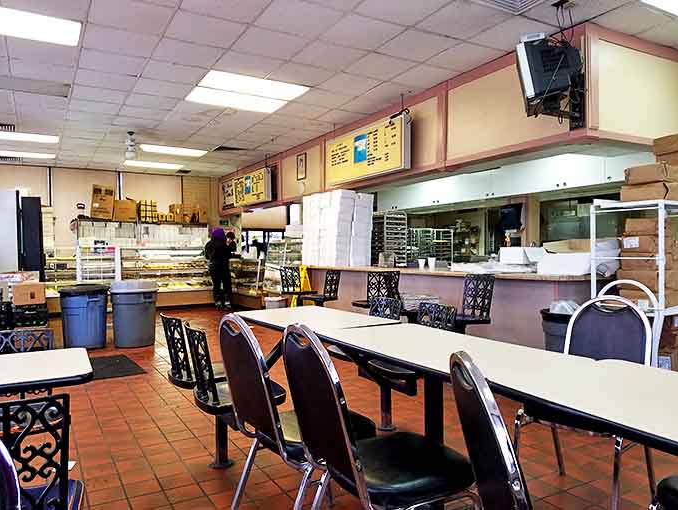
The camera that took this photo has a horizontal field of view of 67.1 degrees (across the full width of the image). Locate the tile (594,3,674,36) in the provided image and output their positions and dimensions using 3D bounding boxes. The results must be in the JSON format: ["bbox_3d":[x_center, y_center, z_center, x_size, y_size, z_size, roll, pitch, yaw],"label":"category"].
[{"bbox_3d":[2.490,-1.994,4.308,0.610,0.022,0.384,-1,1,-30],"label":"tile"}]

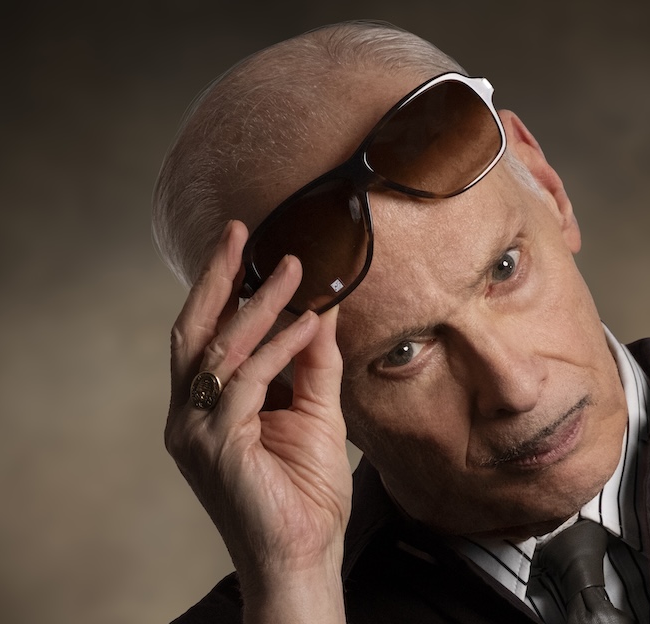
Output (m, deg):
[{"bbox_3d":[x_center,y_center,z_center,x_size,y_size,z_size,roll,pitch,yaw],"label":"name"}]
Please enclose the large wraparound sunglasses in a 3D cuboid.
[{"bbox_3d":[0.021,-0.045,3.717,0.150,0.056,0.145,-40,-4,-5],"label":"large wraparound sunglasses"}]

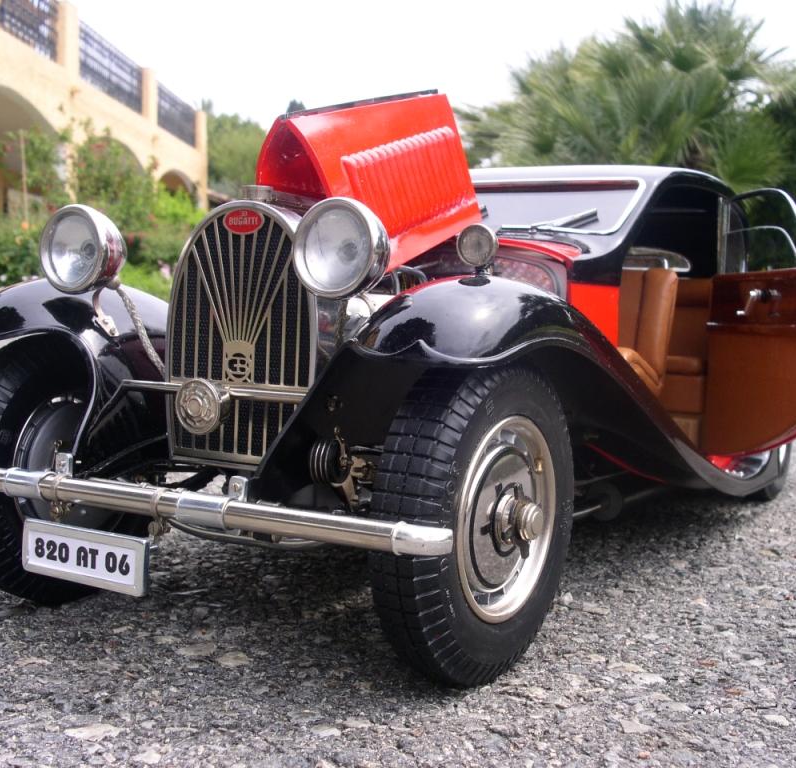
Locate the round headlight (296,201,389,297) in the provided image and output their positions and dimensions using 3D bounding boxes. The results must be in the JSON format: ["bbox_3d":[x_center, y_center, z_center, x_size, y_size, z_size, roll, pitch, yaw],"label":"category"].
[{"bbox_3d":[-0.014,-0.040,0.336,0.029,0.030,0.021,3,4,30],"label":"round headlight"}]

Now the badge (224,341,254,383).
[{"bbox_3d":[-0.053,-0.007,0.375,0.013,0.013,0.002,3,4,30],"label":"badge"}]

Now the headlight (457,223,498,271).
[{"bbox_3d":[0.026,-0.042,0.345,0.013,0.014,0.010,3,4,30],"label":"headlight"}]

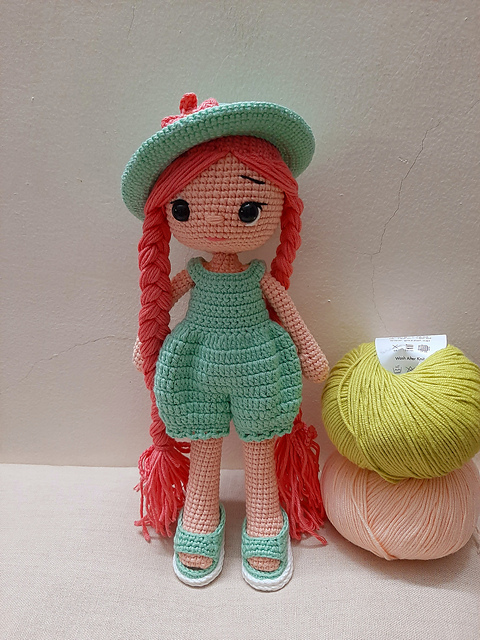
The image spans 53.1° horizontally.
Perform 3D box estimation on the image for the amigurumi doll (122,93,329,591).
[{"bbox_3d":[-0.008,0.009,0.300,0.122,0.275,0.098,-1,9,5],"label":"amigurumi doll"}]

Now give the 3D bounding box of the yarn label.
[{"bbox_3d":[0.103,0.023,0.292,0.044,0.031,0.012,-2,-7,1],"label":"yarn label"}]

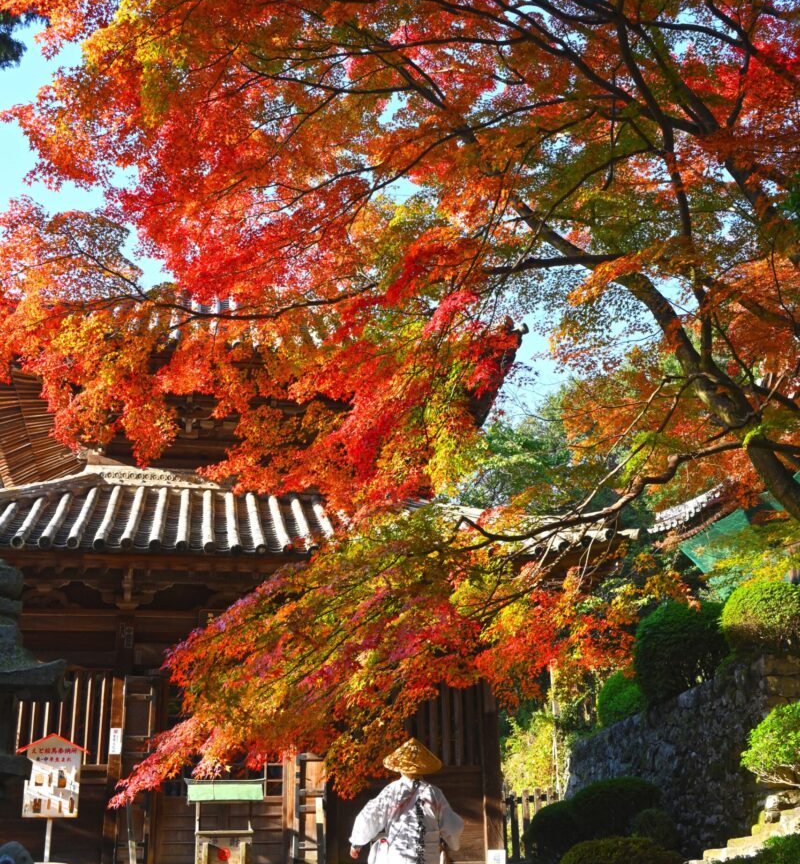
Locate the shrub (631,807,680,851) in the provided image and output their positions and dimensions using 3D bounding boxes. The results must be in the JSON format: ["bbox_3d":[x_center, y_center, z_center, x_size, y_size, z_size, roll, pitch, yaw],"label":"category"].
[{"bbox_3d":[2.942,4.588,14.583,0.600,0.600,0.600,1,-18,-5],"label":"shrub"}]

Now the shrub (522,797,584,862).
[{"bbox_3d":[1.814,4.680,14.874,0.750,0.780,0.750,1,-18,-5],"label":"shrub"}]

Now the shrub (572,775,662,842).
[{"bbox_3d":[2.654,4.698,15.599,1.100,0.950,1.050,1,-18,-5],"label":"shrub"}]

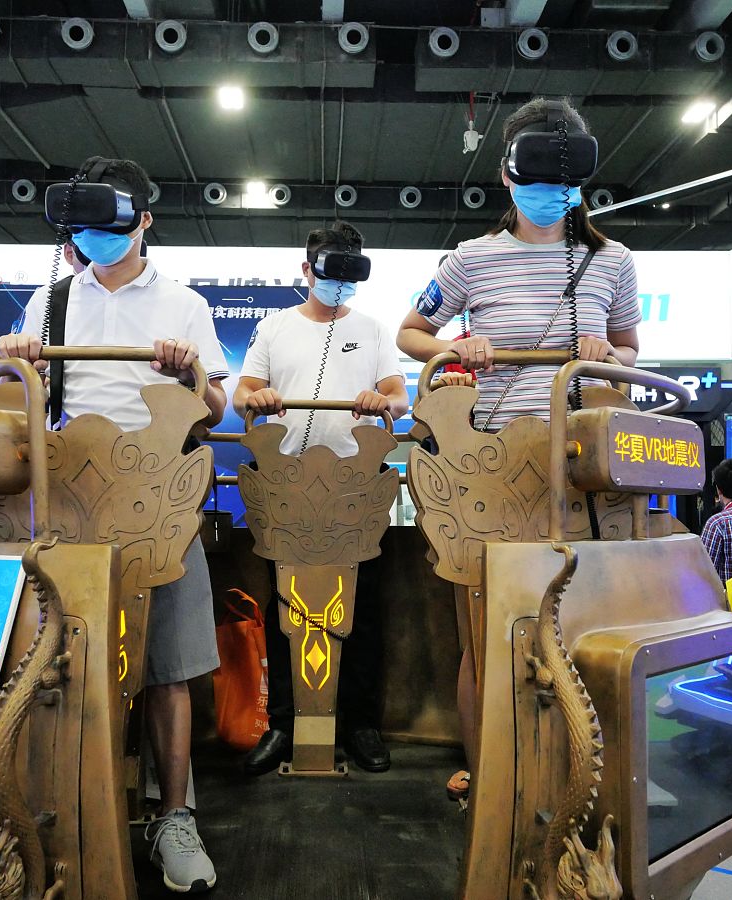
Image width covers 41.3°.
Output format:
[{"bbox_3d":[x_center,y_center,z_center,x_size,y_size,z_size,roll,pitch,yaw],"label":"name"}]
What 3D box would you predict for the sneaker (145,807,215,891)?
[{"bbox_3d":[-0.422,0.915,2.269,0.112,0.120,0.290,1,-3,-19],"label":"sneaker"}]

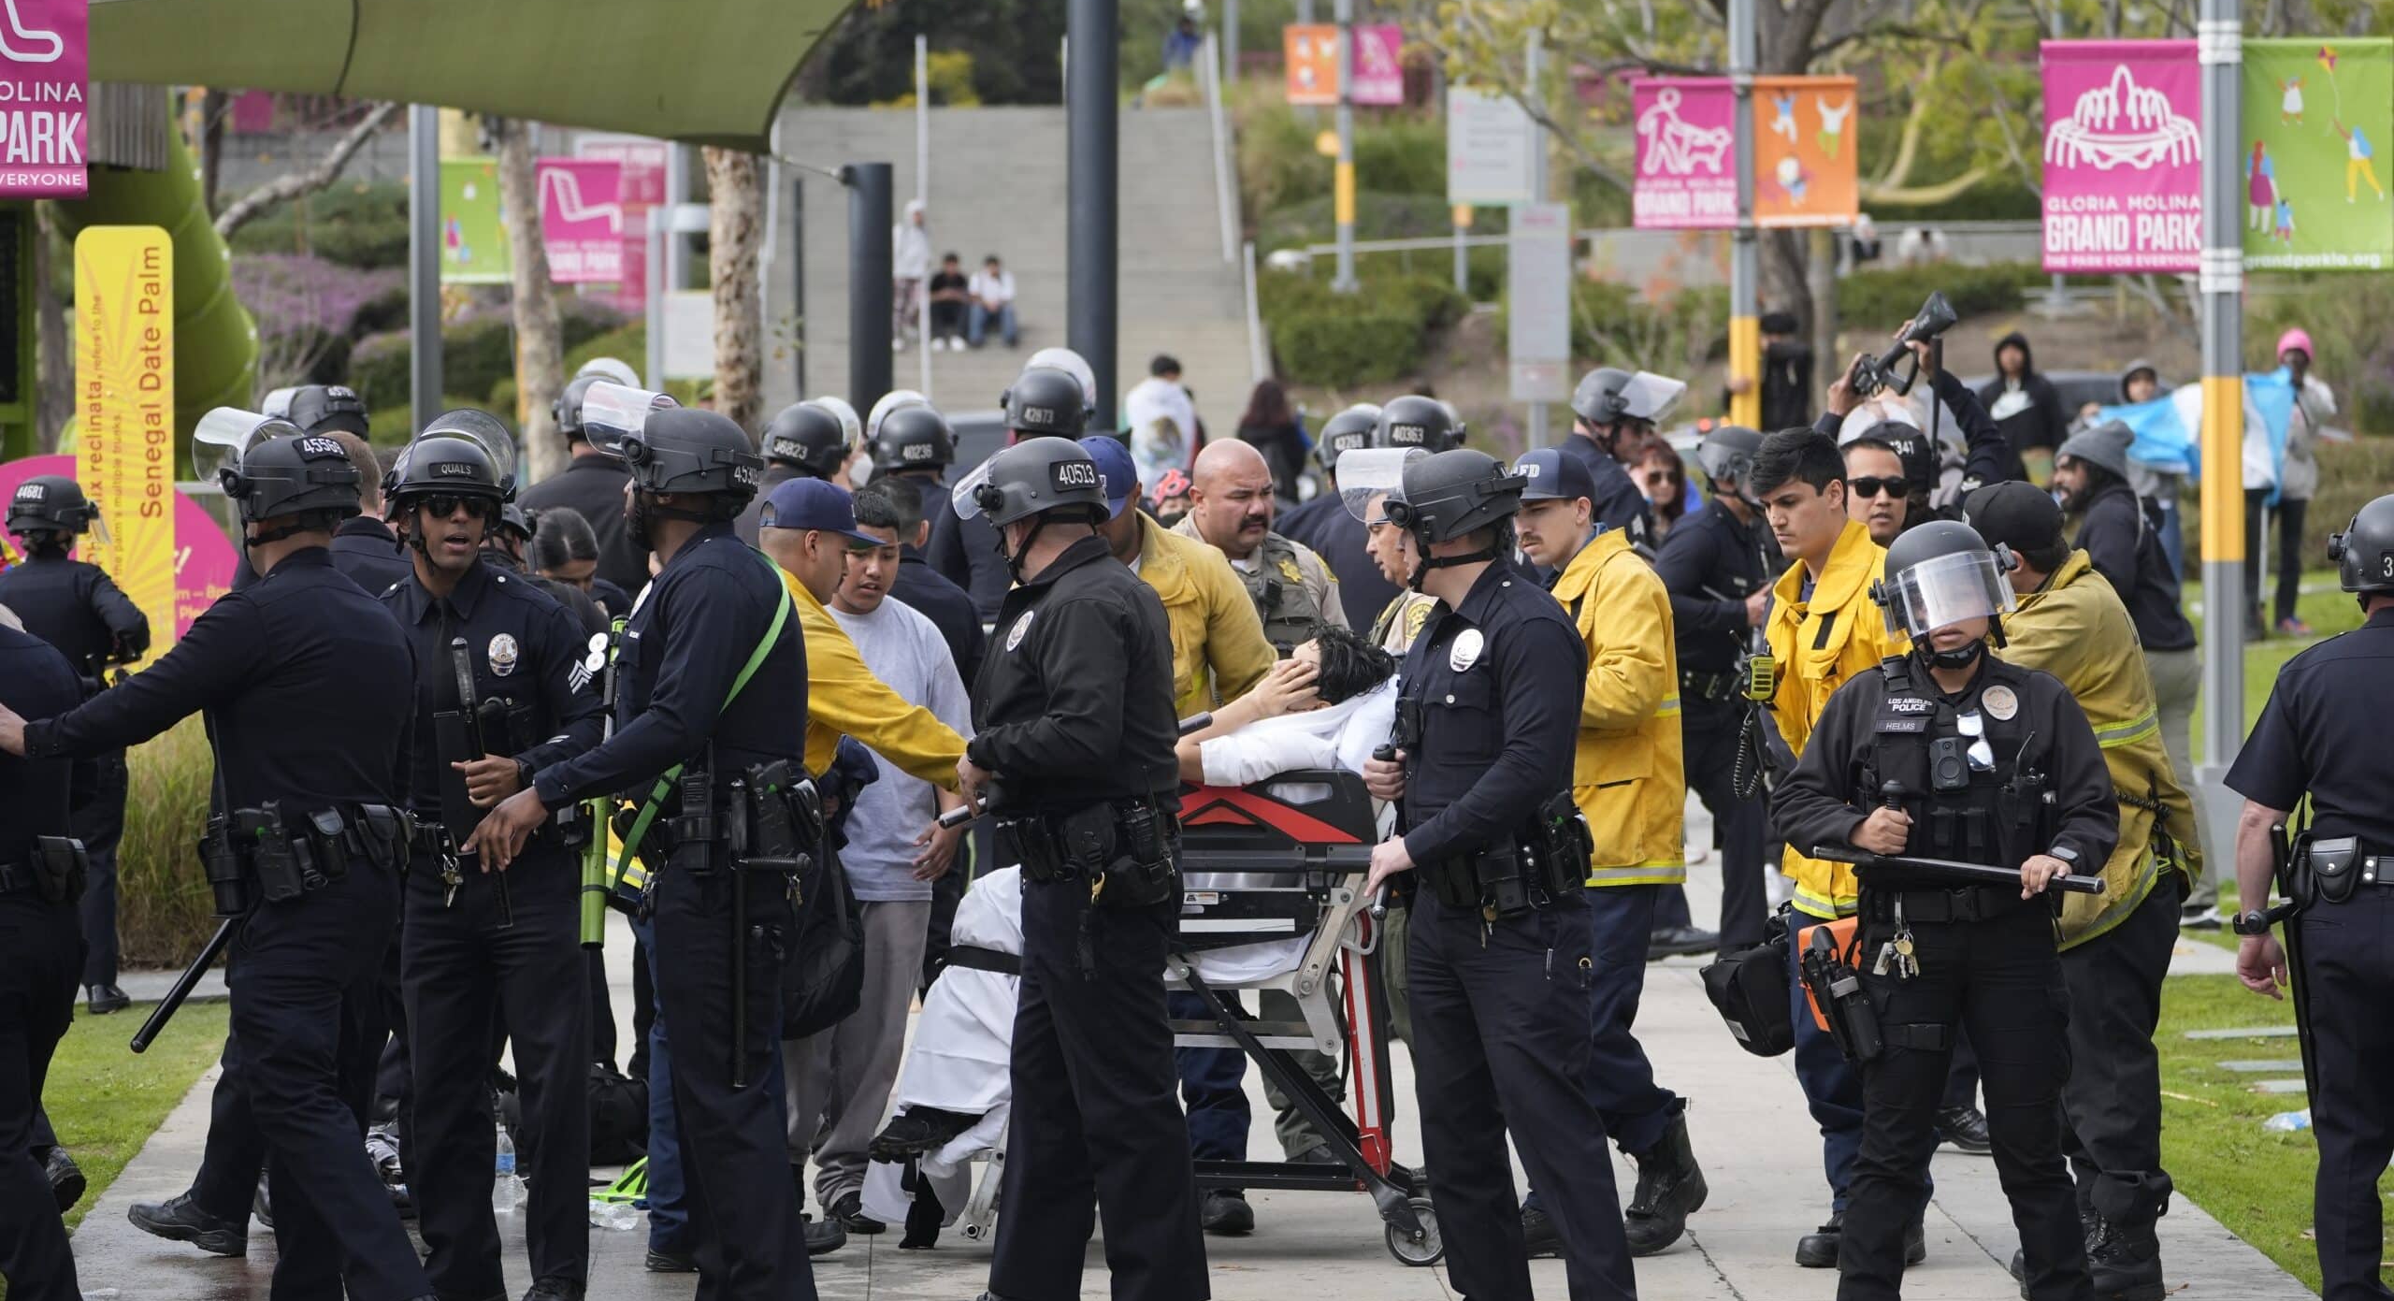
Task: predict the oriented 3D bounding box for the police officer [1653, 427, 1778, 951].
[{"bbox_3d":[1.716,0.158,32.100,0.430,1.780,0.500,1,1,29],"label":"police officer"}]

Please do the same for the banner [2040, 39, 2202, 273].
[{"bbox_3d":[3.687,-1.967,38.700,0.640,0.930,0.030,0,1,0],"label":"banner"}]

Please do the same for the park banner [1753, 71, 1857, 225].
[{"bbox_3d":[3.668,-3.002,58.400,0.620,0.910,0.030,0,1,-2],"label":"park banner"}]

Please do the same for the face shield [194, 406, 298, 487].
[{"bbox_3d":[-1.854,-0.397,19.000,0.180,0.170,0.250,1,1,35],"label":"face shield"}]

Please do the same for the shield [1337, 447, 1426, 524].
[{"bbox_3d":[0.363,-0.321,18.950,0.185,0.155,0.250,0,1,2],"label":"shield"}]

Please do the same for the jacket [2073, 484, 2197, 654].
[{"bbox_3d":[3.342,-0.285,34.800,0.480,0.660,0.500,0,1,3],"label":"jacket"}]

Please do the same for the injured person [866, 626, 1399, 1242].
[{"bbox_3d":[-0.144,0.582,22.300,1.580,0.540,0.560,-41,0,0],"label":"injured person"}]

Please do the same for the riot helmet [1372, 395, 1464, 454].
[{"bbox_3d":[0.628,-0.611,27.500,0.270,0.240,0.320,0,1,16],"label":"riot helmet"}]

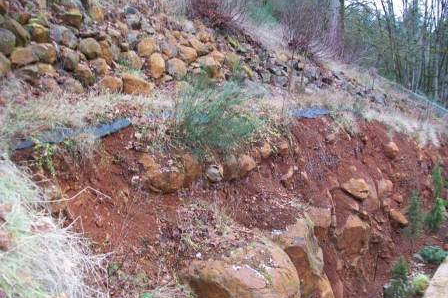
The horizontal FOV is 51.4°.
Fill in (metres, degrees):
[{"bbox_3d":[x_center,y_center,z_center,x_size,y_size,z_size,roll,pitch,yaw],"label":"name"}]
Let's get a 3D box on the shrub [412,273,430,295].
[{"bbox_3d":[2.543,1.745,6.000,0.225,0.269,0.240,0,8,0],"label":"shrub"}]

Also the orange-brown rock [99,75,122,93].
[{"bbox_3d":[-2.266,-1.288,9.300,0.465,0.341,0.420,0,8,0],"label":"orange-brown rock"}]

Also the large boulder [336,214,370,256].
[{"bbox_3d":[1.751,1.156,6.300,0.446,0.540,0.450,0,8,0],"label":"large boulder"}]

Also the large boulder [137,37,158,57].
[{"bbox_3d":[-1.691,-2.244,10.300,0.472,0.420,0.440,0,8,0],"label":"large boulder"}]

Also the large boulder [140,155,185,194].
[{"bbox_3d":[-0.845,0.331,6.300,0.603,0.514,0.500,0,8,0],"label":"large boulder"}]

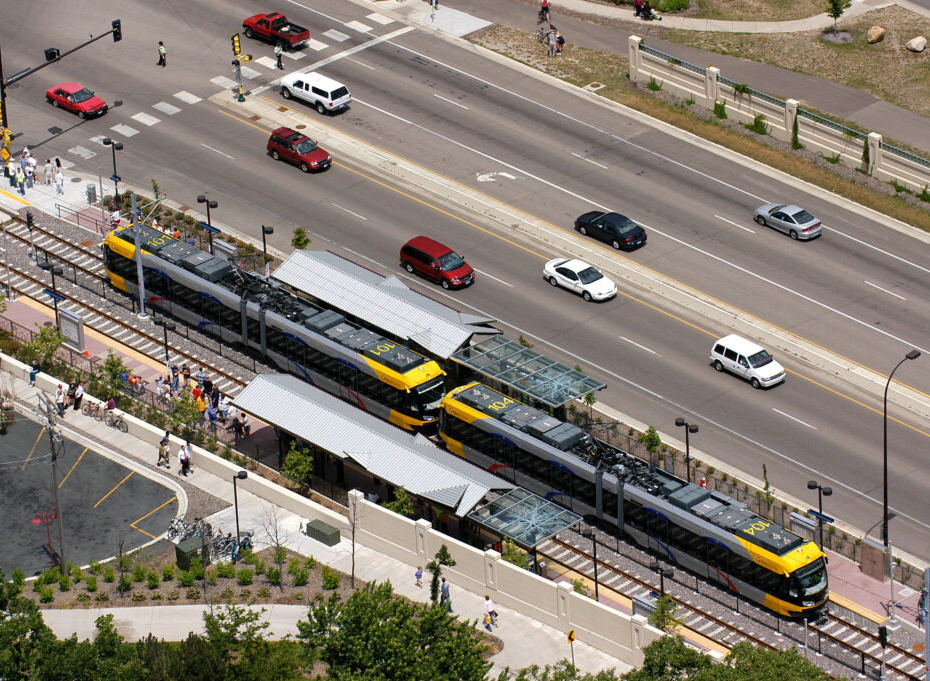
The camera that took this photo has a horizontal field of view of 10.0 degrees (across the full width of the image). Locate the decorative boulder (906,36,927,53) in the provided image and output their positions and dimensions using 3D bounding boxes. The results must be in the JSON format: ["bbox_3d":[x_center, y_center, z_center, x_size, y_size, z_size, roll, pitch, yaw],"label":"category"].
[{"bbox_3d":[27.764,-18.202,326.813,1.350,0.750,1.000,-3,28,0],"label":"decorative boulder"}]

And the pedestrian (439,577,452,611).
[{"bbox_3d":[-1.002,13.077,273.086,0.600,1.780,0.500,21,36,36],"label":"pedestrian"}]

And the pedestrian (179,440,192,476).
[{"bbox_3d":[-14.997,6.360,283.986,0.550,1.770,0.420,-18,31,-27],"label":"pedestrian"}]

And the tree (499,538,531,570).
[{"bbox_3d":[2.729,12.155,284.387,1.750,3.800,1.750,-2,30,1],"label":"tree"}]

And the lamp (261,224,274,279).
[{"bbox_3d":[-11.157,-4.329,303.407,0.500,4.800,0.900,-26,36,-36],"label":"lamp"}]

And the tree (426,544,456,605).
[{"bbox_3d":[-1.308,12.629,283.760,1.700,3.950,1.500,-2,30,1],"label":"tree"}]

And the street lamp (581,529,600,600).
[{"bbox_3d":[6.445,11.895,271.591,0.500,4.800,0.900,-26,36,-36],"label":"street lamp"}]

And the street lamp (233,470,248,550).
[{"bbox_3d":[-11.569,8.872,275.975,0.850,4.450,0.450,-25,35,-35],"label":"street lamp"}]

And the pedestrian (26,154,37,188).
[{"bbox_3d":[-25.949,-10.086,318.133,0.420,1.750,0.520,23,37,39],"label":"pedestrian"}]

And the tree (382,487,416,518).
[{"bbox_3d":[-3.412,8.851,279.558,1.750,2.700,1.700,-3,28,0],"label":"tree"}]

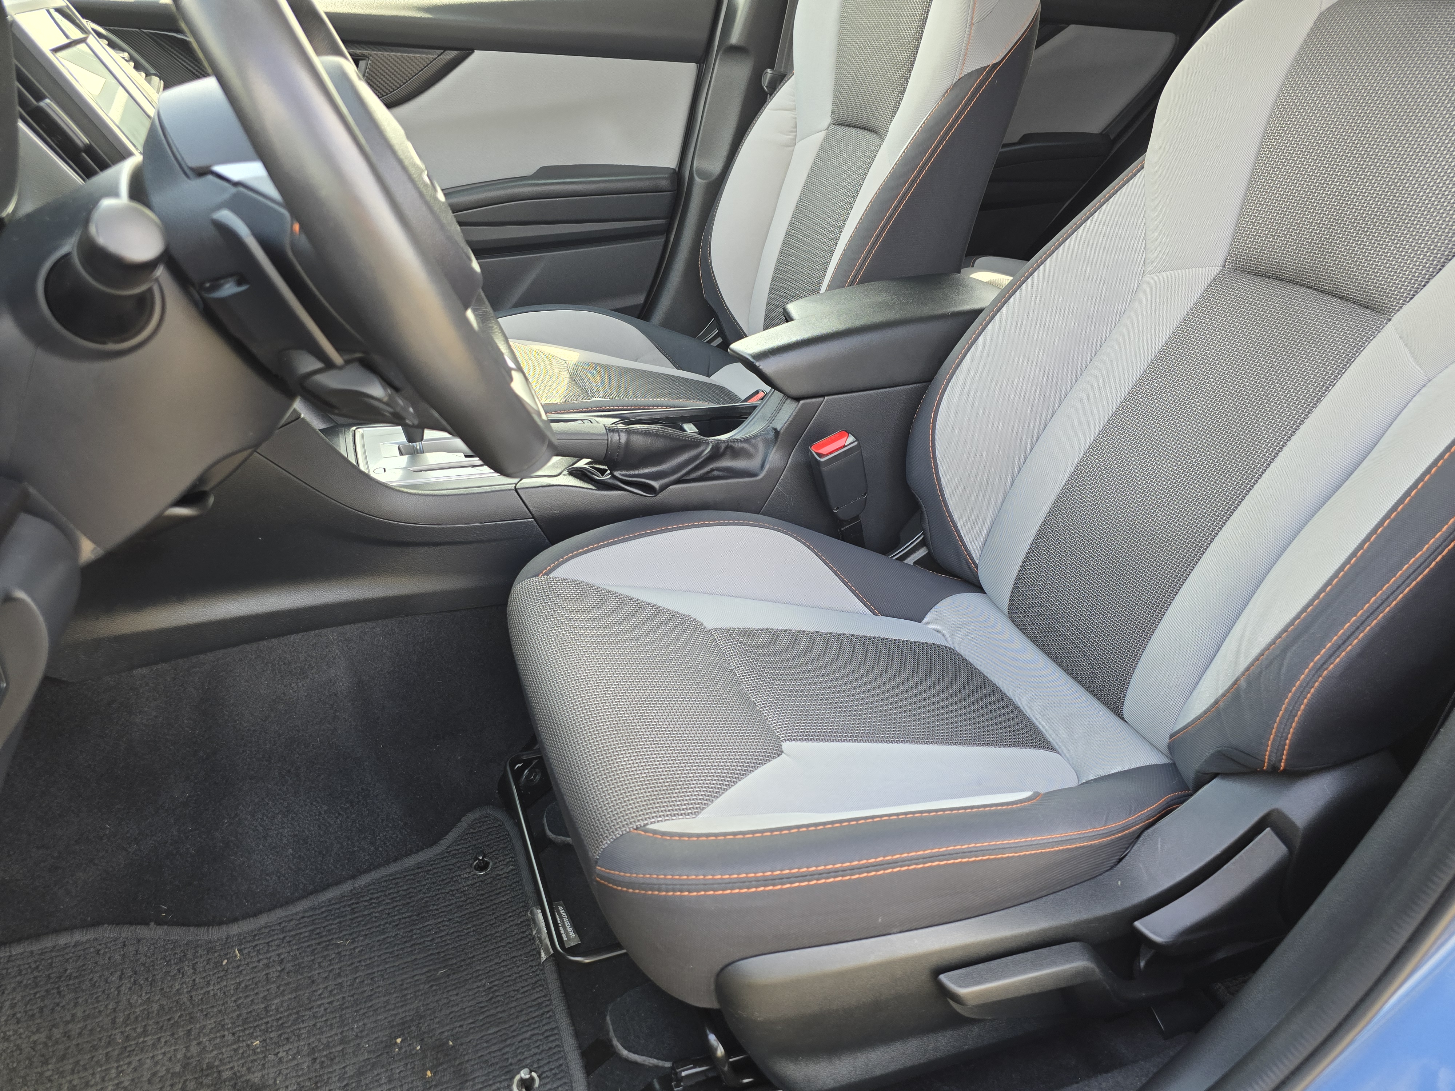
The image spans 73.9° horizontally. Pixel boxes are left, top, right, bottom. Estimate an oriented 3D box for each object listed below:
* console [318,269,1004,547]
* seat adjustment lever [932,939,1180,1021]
[{"bbox_3d":[-0.032,-0.114,1.014,0.720,0.270,0.225,-9,31,-18],"label":"console"},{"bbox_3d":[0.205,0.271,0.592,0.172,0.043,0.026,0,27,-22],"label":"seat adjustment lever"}]

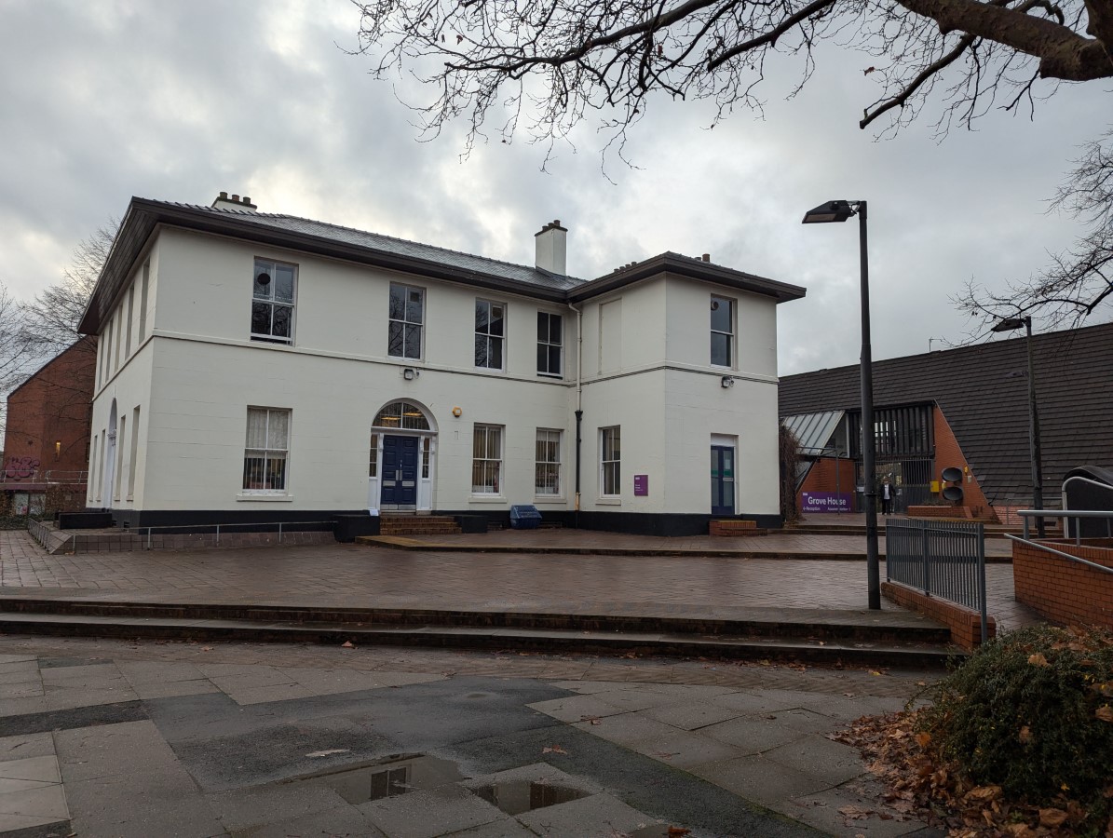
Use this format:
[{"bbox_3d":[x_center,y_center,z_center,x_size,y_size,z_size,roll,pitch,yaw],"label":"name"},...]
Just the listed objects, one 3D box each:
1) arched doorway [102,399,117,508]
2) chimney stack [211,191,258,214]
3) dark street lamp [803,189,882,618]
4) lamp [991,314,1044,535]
[{"bbox_3d":[-14.823,1.136,26.109,0.396,3.718,2.596,5,-8,-35],"label":"arched doorway"},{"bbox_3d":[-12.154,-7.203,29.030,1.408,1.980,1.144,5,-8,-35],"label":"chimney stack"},{"bbox_3d":[3.777,-0.270,10.319,0.913,5.469,0.360,0,-6,7],"label":"dark street lamp"},{"bbox_3d":[10.669,0.380,17.910,0.360,5.469,0.913,5,-8,-35],"label":"lamp"}]

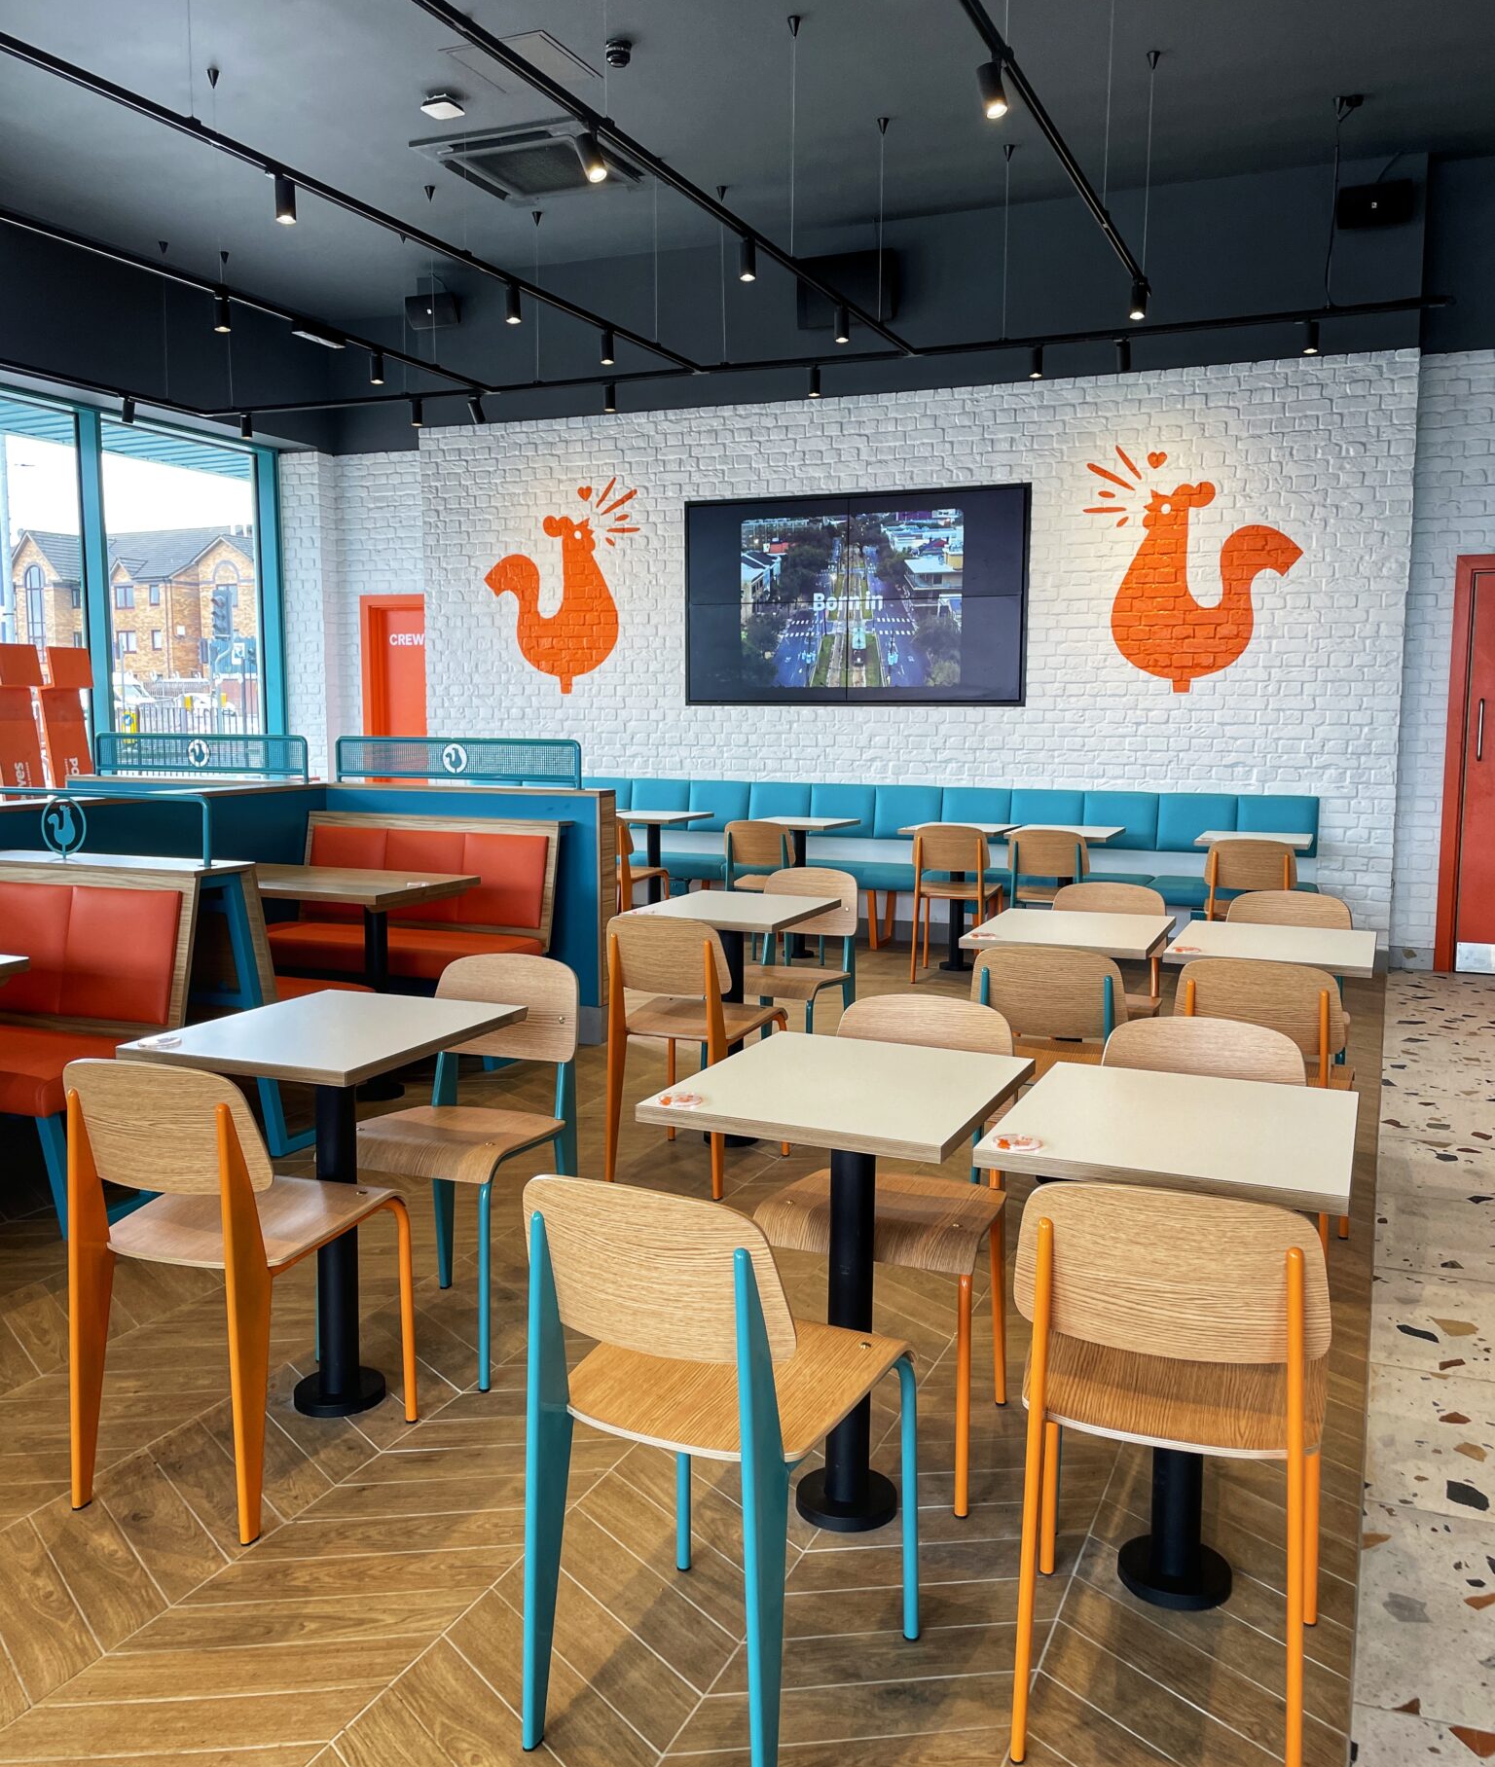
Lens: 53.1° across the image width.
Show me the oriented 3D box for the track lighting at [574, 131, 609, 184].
[{"bbox_3d":[-0.490,-2.278,4.700,0.064,0.155,0.064,-26,-12,39],"label":"track lighting"}]

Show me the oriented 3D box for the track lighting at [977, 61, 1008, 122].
[{"bbox_3d":[0.689,-2.222,4.200,0.064,0.155,0.064,-3,-10,-27],"label":"track lighting"}]

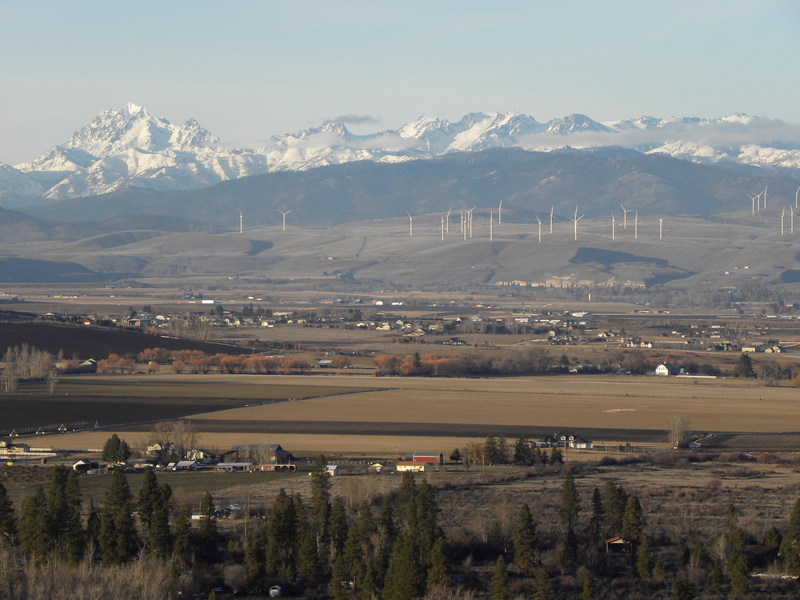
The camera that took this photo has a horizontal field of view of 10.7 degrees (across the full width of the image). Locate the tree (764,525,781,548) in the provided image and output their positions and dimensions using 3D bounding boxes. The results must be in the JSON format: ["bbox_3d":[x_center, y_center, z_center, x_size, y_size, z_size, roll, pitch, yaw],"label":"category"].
[{"bbox_3d":[126.650,81.770,1445.820,5.330,10.880,5.330,0,1,0],"label":"tree"}]

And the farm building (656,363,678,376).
[{"bbox_3d":[256.990,67.390,4092.900,14.000,11.200,20.000,0,1,20],"label":"farm building"}]

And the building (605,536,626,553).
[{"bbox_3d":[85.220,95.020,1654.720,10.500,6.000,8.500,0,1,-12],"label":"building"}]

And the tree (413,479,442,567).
[{"bbox_3d":[8.960,73.000,1385.770,9.580,29.650,9.580,0,1,0],"label":"tree"}]

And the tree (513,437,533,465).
[{"bbox_3d":[67.810,83.450,2353.900,9.800,14.670,9.800,0,1,0],"label":"tree"}]

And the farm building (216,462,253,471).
[{"bbox_3d":[-78.880,79.360,2026.840,16.000,3.700,6.500,0,1,14],"label":"farm building"}]

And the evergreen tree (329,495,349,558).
[{"bbox_3d":[-23.130,86.180,1612.490,7.200,24.460,7.200,0,1,0],"label":"evergreen tree"}]

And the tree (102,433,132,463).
[{"bbox_3d":[-139.880,73.030,2105.560,14.560,14.850,14.560,0,1,0],"label":"tree"}]

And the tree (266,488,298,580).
[{"bbox_3d":[-36.990,73.820,1338.720,9.870,28.960,9.870,0,1,0],"label":"tree"}]

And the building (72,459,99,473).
[{"bbox_3d":[-168.470,88.680,2277.930,9.500,5.900,14.000,0,1,20],"label":"building"}]

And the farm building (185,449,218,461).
[{"bbox_3d":[-112.600,87.310,2406.170,12.500,6.000,13.000,0,1,20],"label":"farm building"}]

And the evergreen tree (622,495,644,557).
[{"bbox_3d":[77.000,76.000,1408.260,7.790,23.180,7.790,0,1,0],"label":"evergreen tree"}]

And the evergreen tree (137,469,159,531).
[{"bbox_3d":[-90.150,73.090,1527.270,8.800,26.580,8.800,0,1,0],"label":"evergreen tree"}]

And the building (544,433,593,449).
[{"bbox_3d":[101.000,84.420,2556.370,26.000,8.700,15.000,0,1,20],"label":"building"}]

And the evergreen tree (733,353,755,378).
[{"bbox_3d":[325.420,62.110,4016.720,16.000,23.140,16.000,0,1,0],"label":"evergreen tree"}]

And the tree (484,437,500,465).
[{"bbox_3d":[45.250,73.750,2080.310,7.670,13.940,7.670,0,1,0],"label":"tree"}]

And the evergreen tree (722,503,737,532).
[{"bbox_3d":[135.210,90.180,1744.920,5.200,13.750,5.200,0,1,0],"label":"evergreen tree"}]

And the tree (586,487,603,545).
[{"bbox_3d":[67.940,75.980,1485.430,5.480,21.660,5.480,0,1,0],"label":"tree"}]

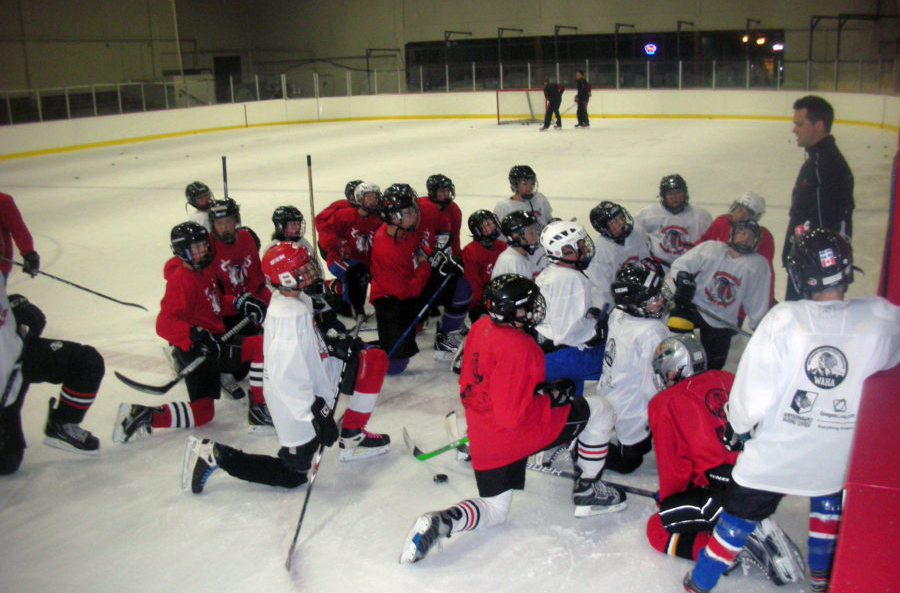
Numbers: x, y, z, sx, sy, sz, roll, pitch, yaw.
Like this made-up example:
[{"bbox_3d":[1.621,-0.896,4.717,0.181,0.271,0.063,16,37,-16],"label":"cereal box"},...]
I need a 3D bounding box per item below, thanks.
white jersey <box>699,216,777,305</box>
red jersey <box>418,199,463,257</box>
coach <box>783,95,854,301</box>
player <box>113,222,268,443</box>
[{"bbox_3d":[1.956,-0.186,6.280,0.580,0.600,0.380,5,15,25],"label":"white jersey"},{"bbox_3d":[-0.063,-0.509,7.504,0.450,0.610,0.340,-5,15,-14],"label":"red jersey"},{"bbox_3d":[1.849,-0.054,4.640,0.380,1.880,0.540,-8,16,-25],"label":"coach"},{"bbox_3d":[-1.547,0.159,5.470,0.920,1.240,0.570,2,14,12],"label":"player"}]

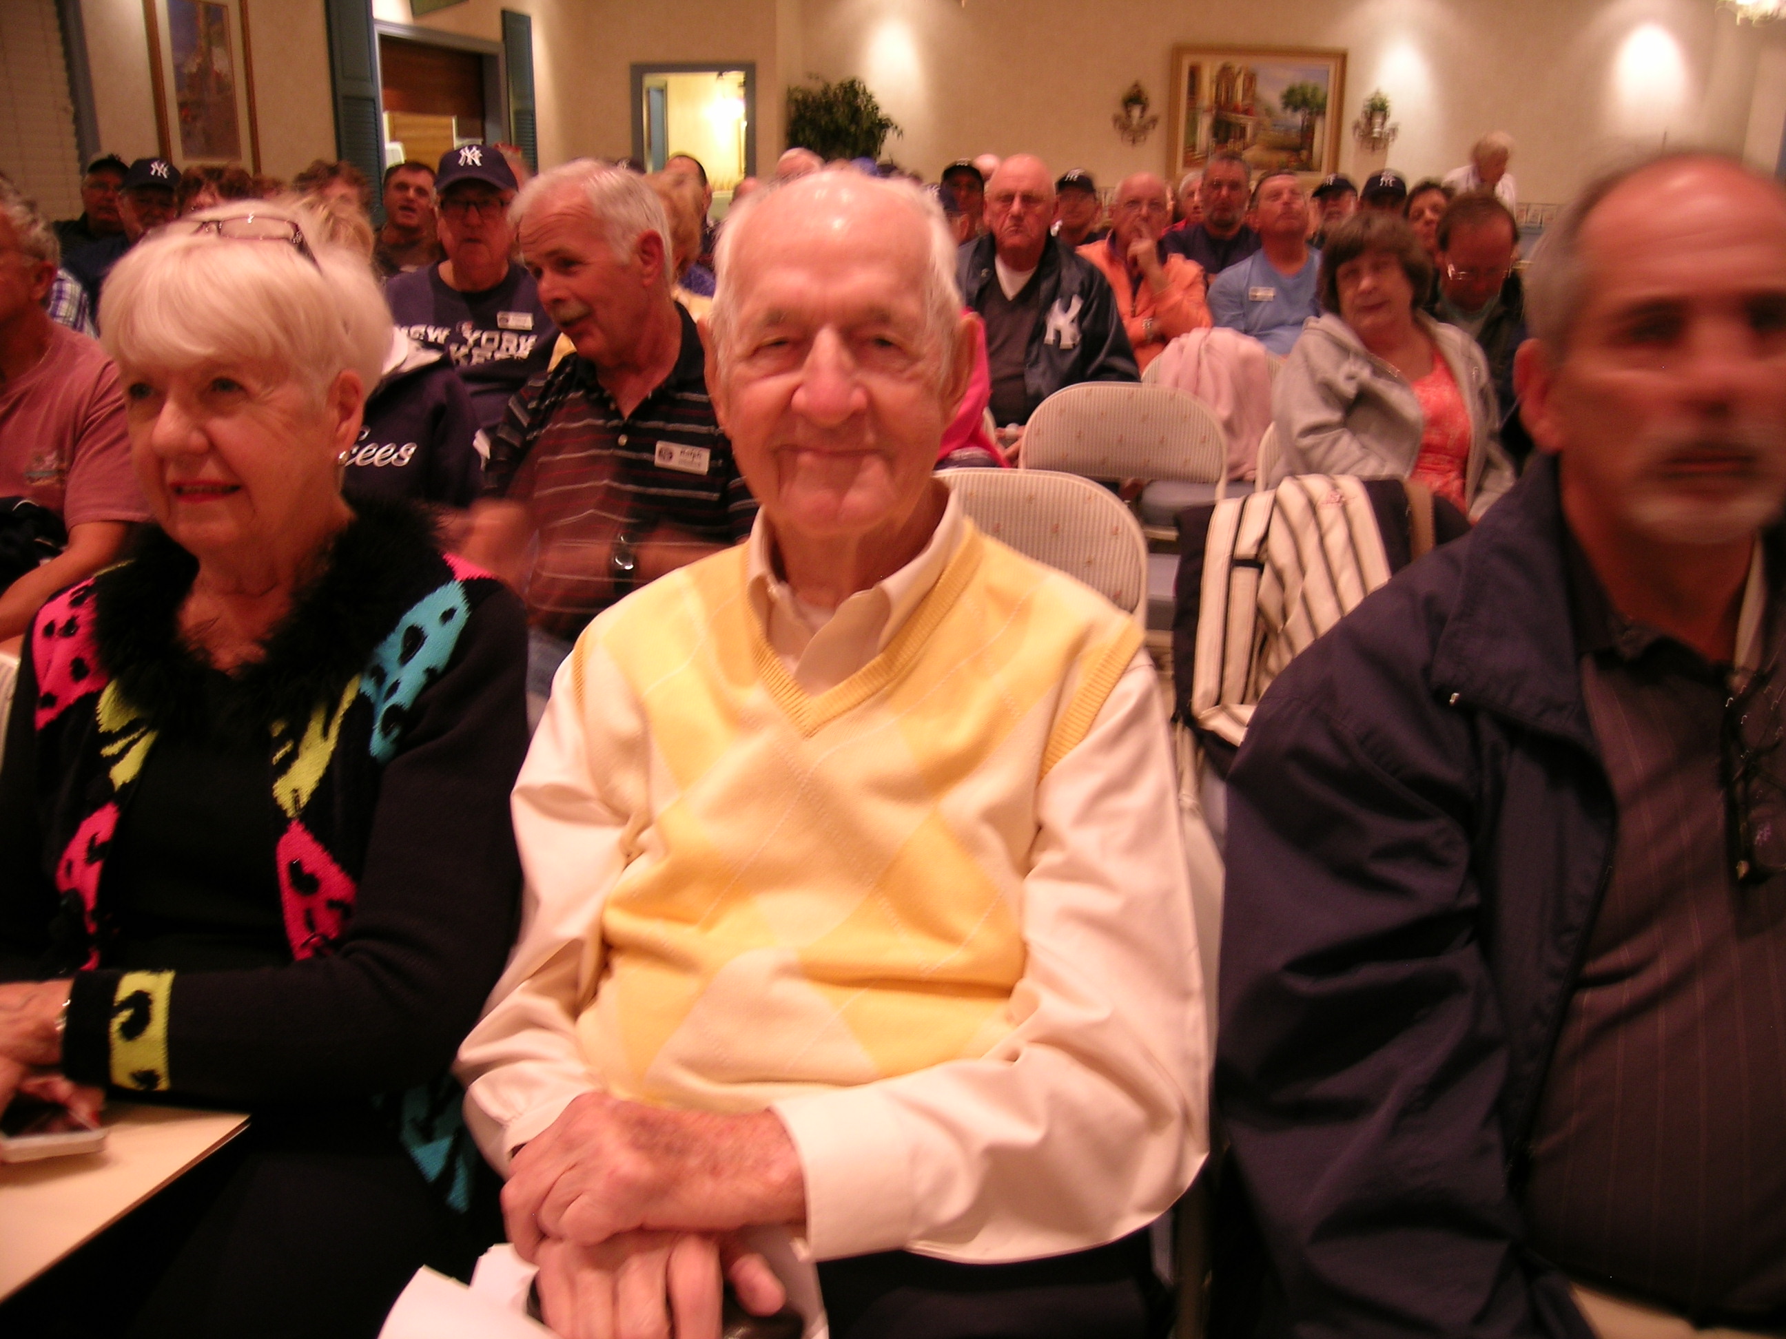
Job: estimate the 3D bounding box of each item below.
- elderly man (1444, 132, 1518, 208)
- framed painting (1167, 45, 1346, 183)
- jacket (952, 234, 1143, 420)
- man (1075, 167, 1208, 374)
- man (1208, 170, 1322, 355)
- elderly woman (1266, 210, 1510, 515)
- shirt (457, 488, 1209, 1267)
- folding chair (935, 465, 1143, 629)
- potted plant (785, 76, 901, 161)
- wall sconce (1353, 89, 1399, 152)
[{"bbox_3d":[2.752,-1.769,6.986,0.480,1.580,0.420,-11,21,-33],"label":"elderly man"},{"bbox_3d":[2.289,-3.502,9.100,1.060,0.800,0.060,4,18,9],"label":"framed painting"},{"bbox_3d":[0.353,-0.794,3.656,0.560,0.600,0.400,2,17,3],"label":"jacket"},{"bbox_3d":[0.780,-0.869,4.496,0.520,1.290,0.750,2,17,5],"label":"man"},{"bbox_3d":[1.224,-0.888,4.547,0.520,1.310,0.750,2,17,5],"label":"man"},{"bbox_3d":[1.015,-0.313,2.932,0.560,1.170,0.750,-5,18,-17],"label":"elderly woman"},{"bbox_3d":[-0.052,0.145,1.157,0.530,0.570,0.400,1,17,0],"label":"shirt"},{"bbox_3d":[0.174,0.119,2.176,0.460,0.780,0.500,3,17,6],"label":"folding chair"},{"bbox_3d":[-0.337,-2.729,9.220,0.800,1.980,0.750,1,17,0],"label":"potted plant"},{"bbox_3d":[3.007,-3.405,8.952,0.290,0.390,0.160,3,18,8],"label":"wall sconce"}]

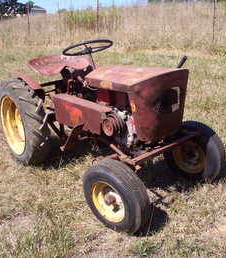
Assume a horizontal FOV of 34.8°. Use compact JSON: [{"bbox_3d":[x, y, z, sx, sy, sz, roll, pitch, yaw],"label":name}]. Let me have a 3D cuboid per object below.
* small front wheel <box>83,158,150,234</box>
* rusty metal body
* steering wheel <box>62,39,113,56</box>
[{"bbox_3d":[0.009,0.361,1.894,0.413,0.413,0.118,13,29,41],"label":"small front wheel"},{"bbox_3d":[-0.137,-0.202,2.464,0.600,0.640,1.450,-16,22,-33],"label":"rusty metal body"},{"bbox_3d":[-0.159,-0.527,2.360,0.340,0.050,0.340,-13,0,0],"label":"steering wheel"}]

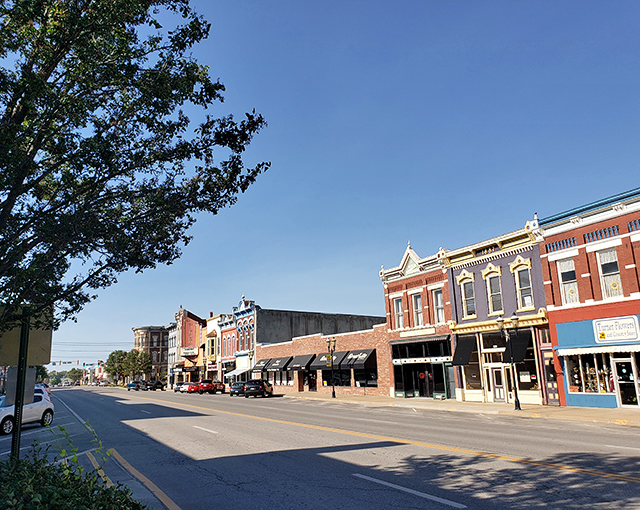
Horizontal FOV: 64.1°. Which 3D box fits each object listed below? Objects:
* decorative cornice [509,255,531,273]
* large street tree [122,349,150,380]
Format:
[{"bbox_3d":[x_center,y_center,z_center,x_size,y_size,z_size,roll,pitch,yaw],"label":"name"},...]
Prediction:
[{"bbox_3d":[11.062,0.478,28.161,0.220,0.900,1.580,4,-14,-28],"label":"decorative cornice"},{"bbox_3d":[-43.076,26.436,120.342,6.400,8.800,6.400,4,-14,-28],"label":"large street tree"}]

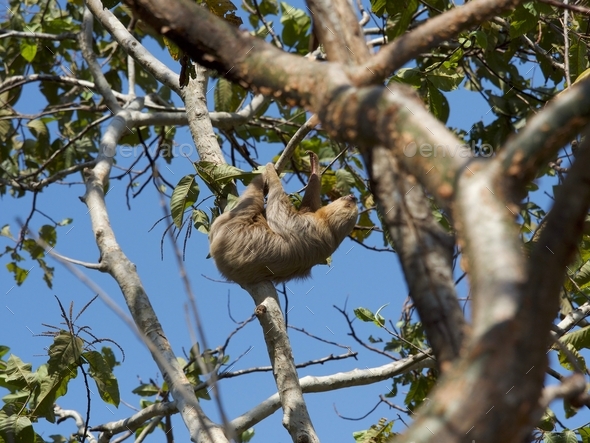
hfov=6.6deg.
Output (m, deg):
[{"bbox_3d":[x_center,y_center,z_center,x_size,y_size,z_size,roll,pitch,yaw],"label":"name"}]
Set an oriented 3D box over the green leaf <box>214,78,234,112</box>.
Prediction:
[{"bbox_3d":[-0.235,-0.438,17.800,0.090,0.129,0.060,0,-20,0],"label":"green leaf"}]

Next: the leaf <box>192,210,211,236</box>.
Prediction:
[{"bbox_3d":[-0.318,0.000,17.400,0.061,0.092,0.045,0,-20,0],"label":"leaf"}]

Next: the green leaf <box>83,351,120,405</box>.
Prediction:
[{"bbox_3d":[-0.654,0.531,17.300,0.088,0.223,0.060,-30,-17,-10],"label":"green leaf"}]

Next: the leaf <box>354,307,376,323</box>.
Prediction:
[{"bbox_3d":[0.243,0.318,17.500,0.079,0.038,0.038,24,-16,8],"label":"leaf"}]

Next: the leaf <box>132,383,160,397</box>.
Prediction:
[{"bbox_3d":[-0.508,0.577,17.500,0.096,0.041,0.041,0,-18,0],"label":"leaf"}]

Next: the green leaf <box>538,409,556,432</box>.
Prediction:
[{"bbox_3d":[0.879,0.693,17.800,0.063,0.080,0.038,0,-18,0],"label":"green leaf"}]

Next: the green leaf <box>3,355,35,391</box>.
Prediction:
[{"bbox_3d":[-0.928,0.511,17.300,0.091,0.122,0.047,-24,-16,-8],"label":"green leaf"}]

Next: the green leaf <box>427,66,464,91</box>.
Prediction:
[{"bbox_3d":[0.515,-0.486,17.500,0.127,0.075,0.051,0,-18,0],"label":"green leaf"}]

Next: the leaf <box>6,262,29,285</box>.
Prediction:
[{"bbox_3d":[-0.955,0.182,17.600,0.076,0.086,0.050,0,-20,0],"label":"leaf"}]

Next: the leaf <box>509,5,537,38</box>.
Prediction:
[{"bbox_3d":[0.800,-0.704,18.000,0.095,0.116,0.053,0,-18,0],"label":"leaf"}]

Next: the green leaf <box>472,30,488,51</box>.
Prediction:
[{"bbox_3d":[0.654,-0.637,18.000,0.053,0.070,0.039,0,-18,0],"label":"green leaf"}]

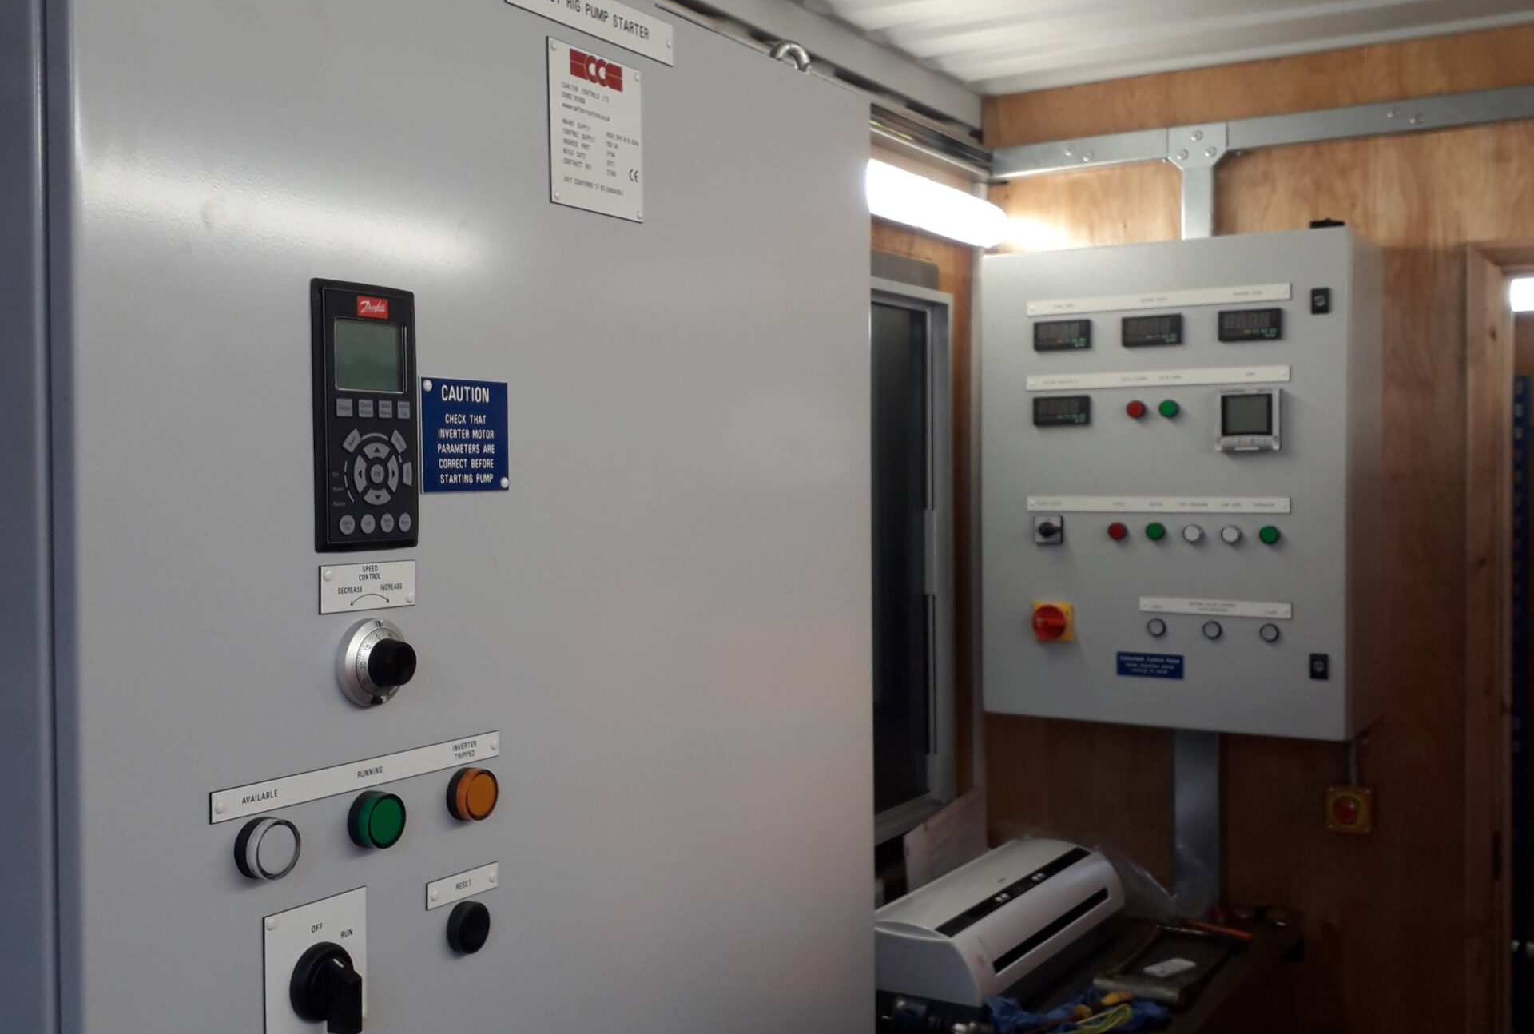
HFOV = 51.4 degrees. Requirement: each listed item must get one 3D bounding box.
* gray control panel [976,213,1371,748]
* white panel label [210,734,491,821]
[{"bbox_3d":[0.706,-0.055,2.739,0.601,0.796,0.270,1,2,31],"label":"gray control panel"},{"bbox_3d":[-0.208,0.135,0.837,0.002,0.015,0.206,1,2,31],"label":"white panel label"}]

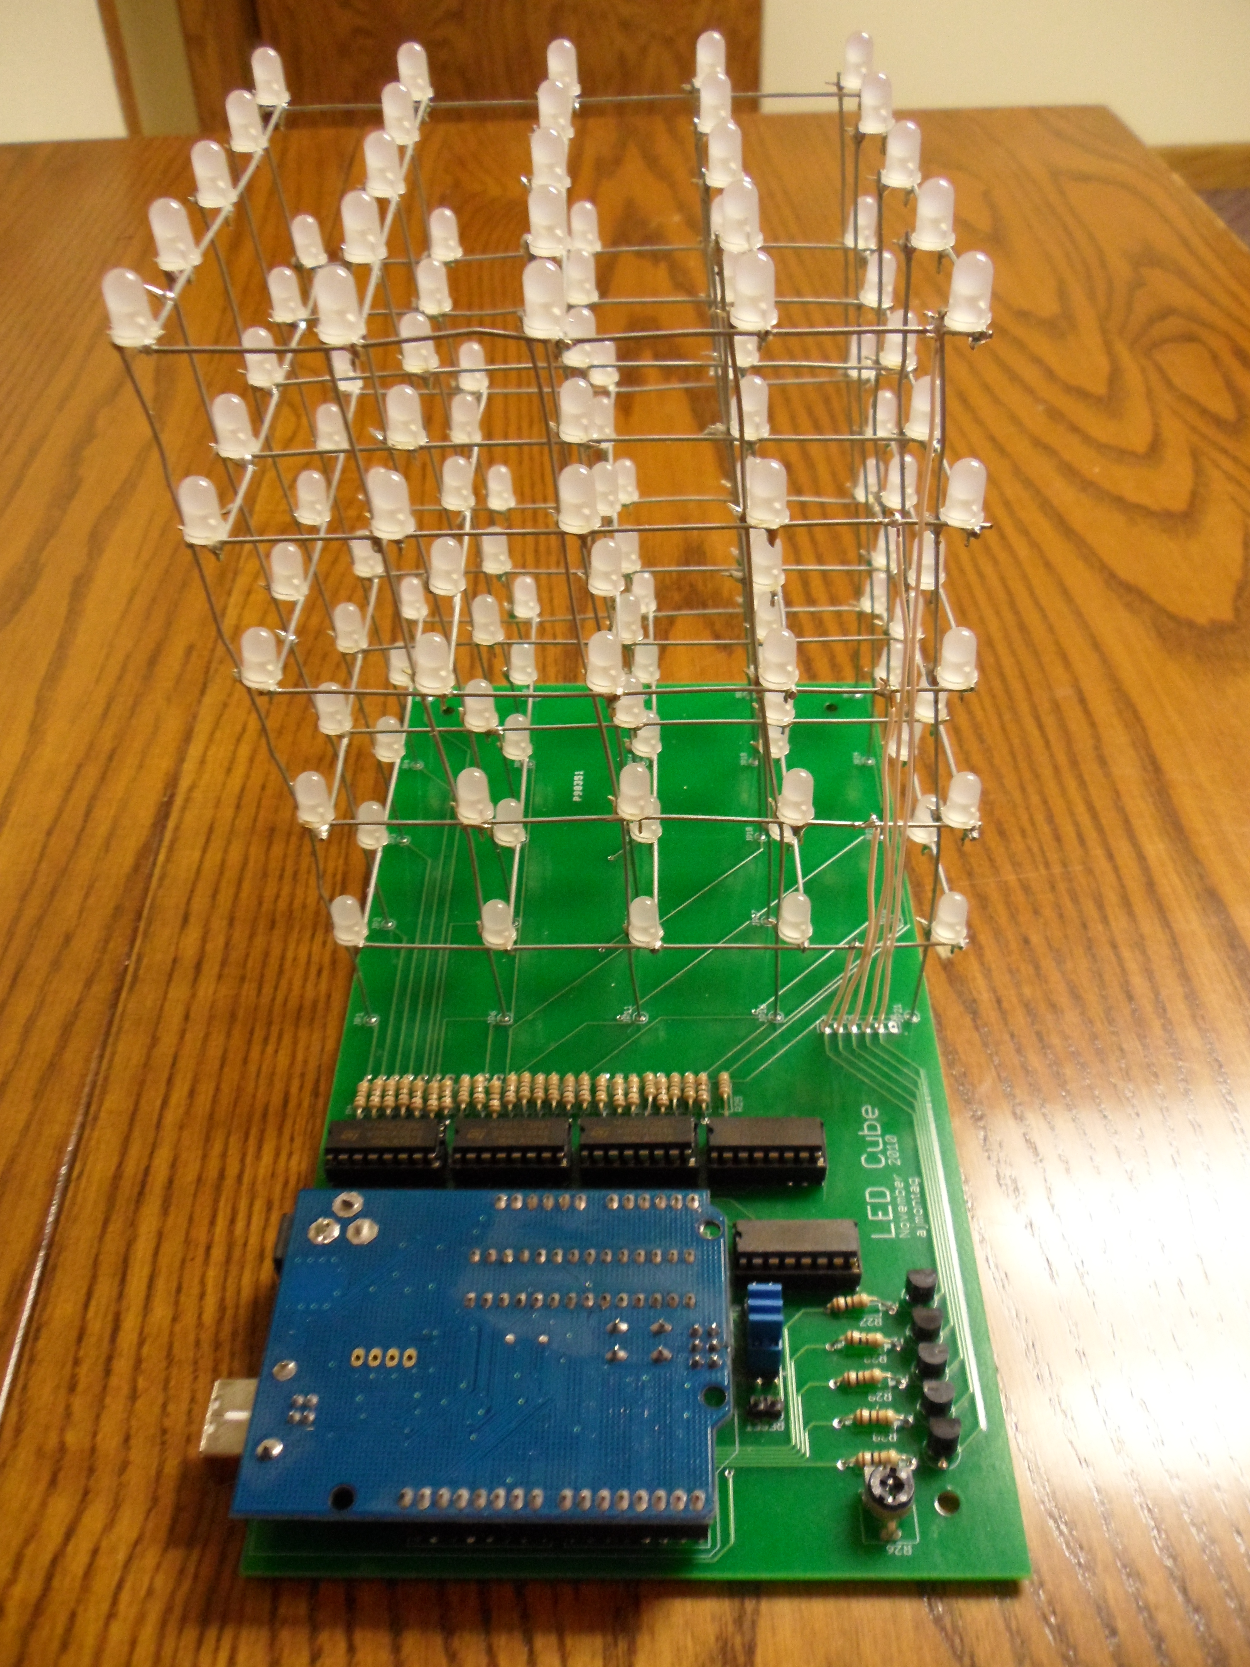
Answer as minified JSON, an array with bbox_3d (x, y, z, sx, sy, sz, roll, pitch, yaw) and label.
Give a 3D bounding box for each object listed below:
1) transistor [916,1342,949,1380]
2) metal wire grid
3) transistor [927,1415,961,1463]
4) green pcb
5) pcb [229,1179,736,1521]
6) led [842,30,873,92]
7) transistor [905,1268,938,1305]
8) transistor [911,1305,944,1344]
[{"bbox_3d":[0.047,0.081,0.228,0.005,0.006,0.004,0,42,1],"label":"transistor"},{"bbox_3d":[-0.004,-0.050,0.273,0.118,0.138,0.107,0,42,1],"label":"metal wire grid"},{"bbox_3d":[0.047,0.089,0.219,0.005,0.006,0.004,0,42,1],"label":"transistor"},{"bbox_3d":[0.002,0.035,0.284,0.109,0.002,0.207,0,42,1],"label":"green pcb"},{"bbox_3d":[-0.019,0.076,0.221,0.069,0.002,0.053,0,40,2],"label":"pcb"},{"bbox_3d":[0.041,-0.137,0.262,0.006,0.009,0.006,0,42,1],"label":"led"},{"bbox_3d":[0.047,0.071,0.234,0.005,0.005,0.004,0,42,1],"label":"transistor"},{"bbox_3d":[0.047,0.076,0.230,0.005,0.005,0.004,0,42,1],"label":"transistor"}]

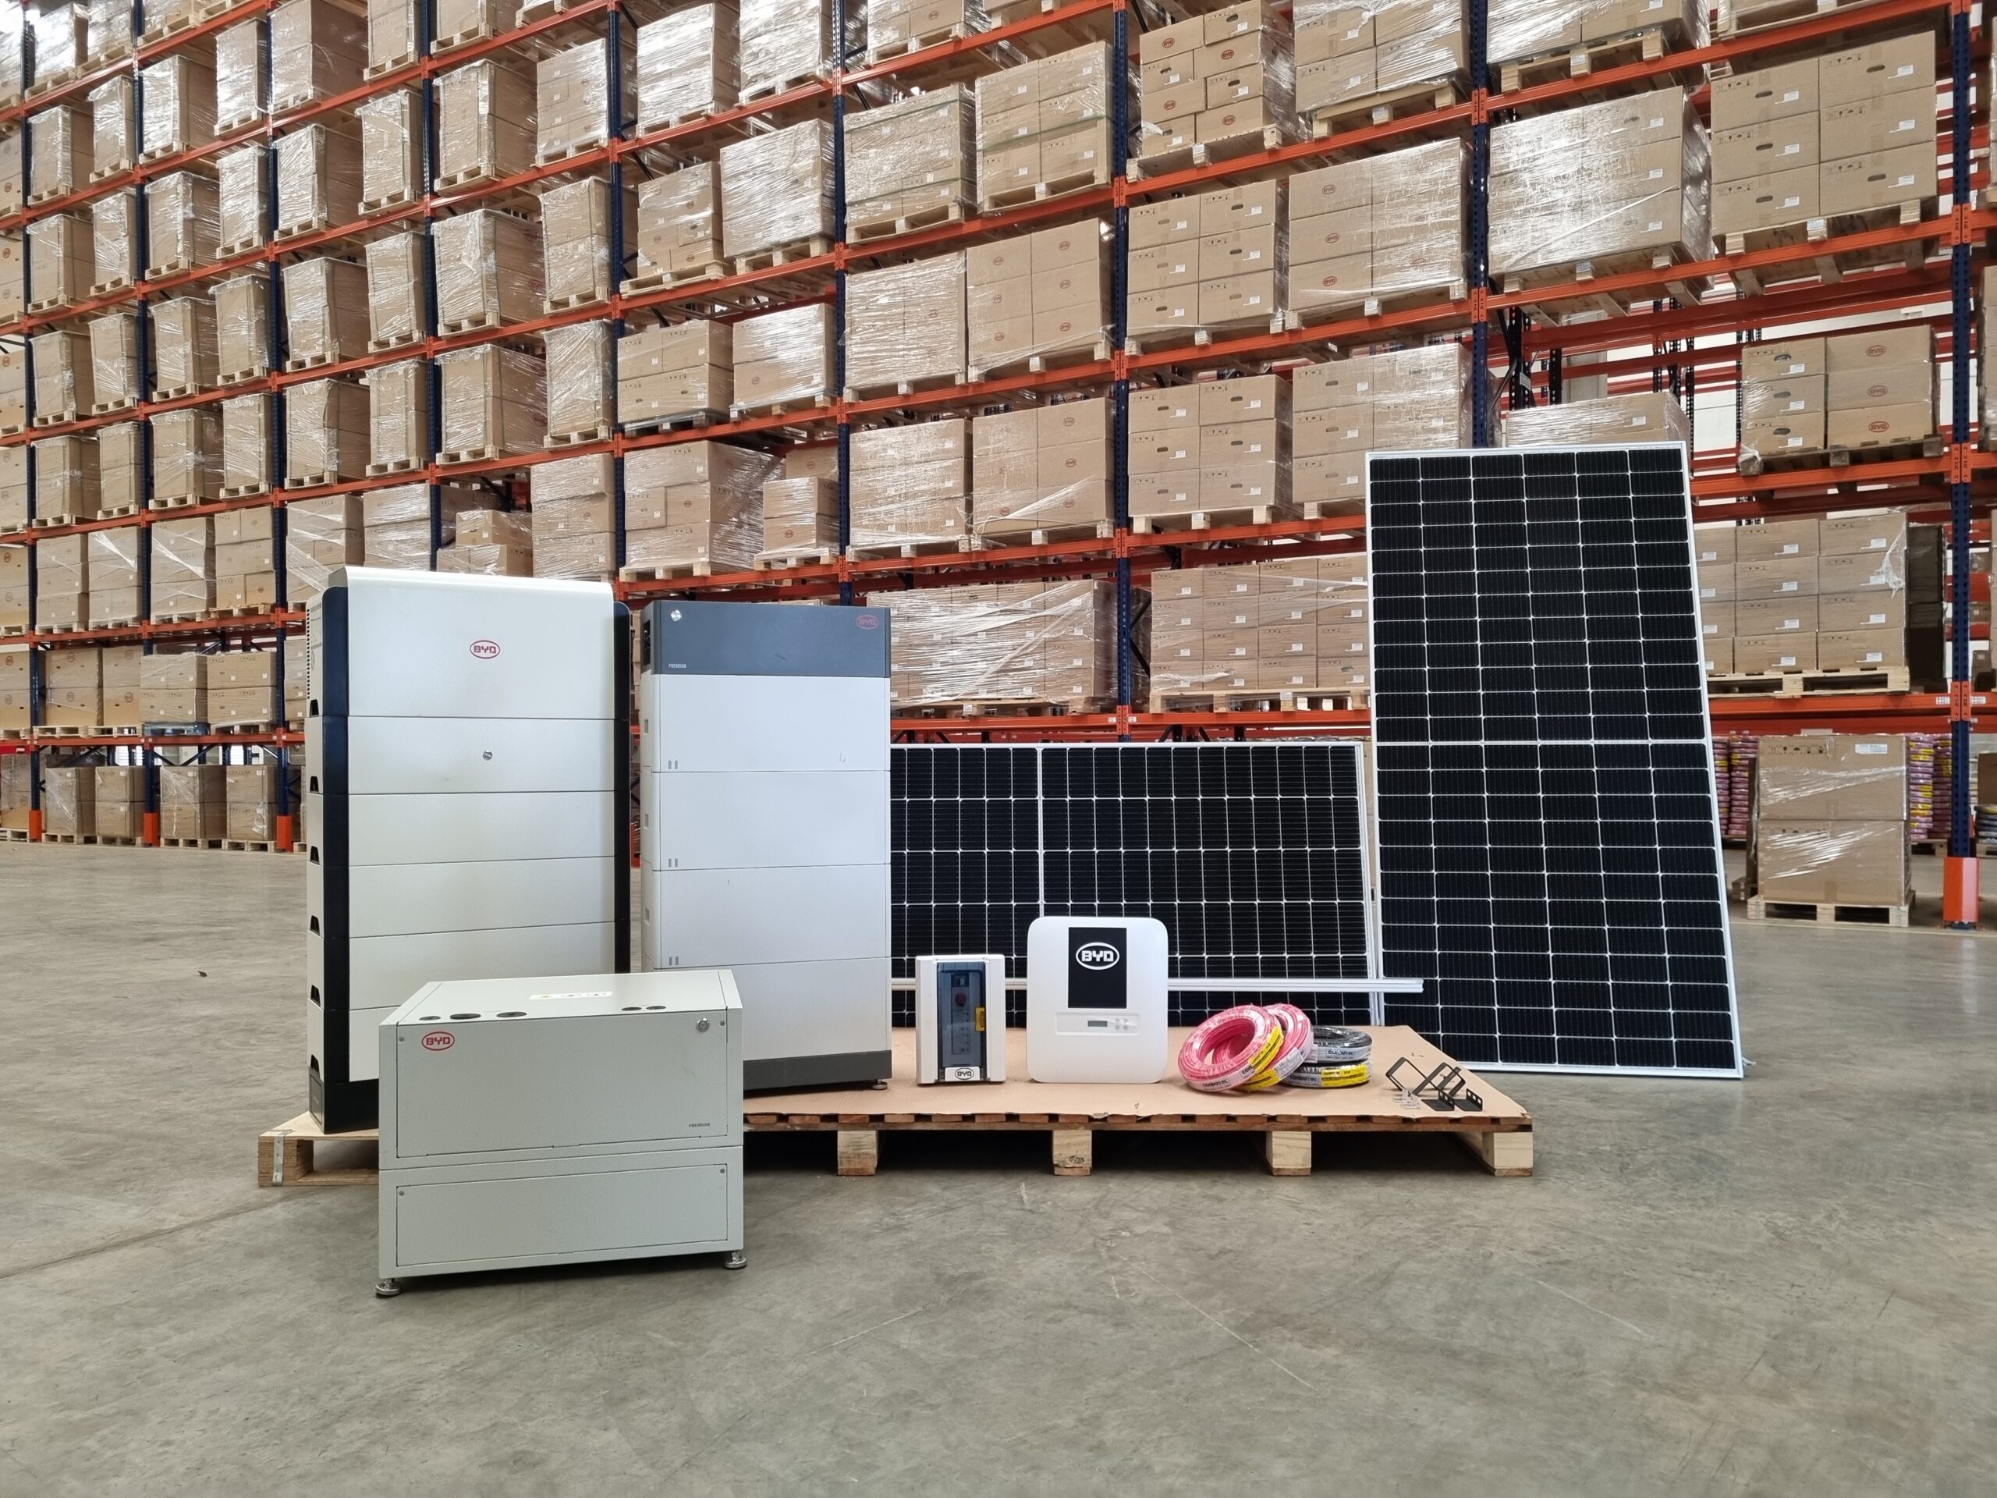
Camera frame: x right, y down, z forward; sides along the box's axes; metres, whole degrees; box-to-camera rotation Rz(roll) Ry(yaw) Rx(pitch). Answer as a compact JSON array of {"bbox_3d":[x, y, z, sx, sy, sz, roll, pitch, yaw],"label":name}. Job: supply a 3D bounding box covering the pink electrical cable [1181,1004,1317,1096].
[{"bbox_3d":[0.636,0.755,3.860,0.335,0.200,0.250,-1,0,6],"label":"pink electrical cable"}]

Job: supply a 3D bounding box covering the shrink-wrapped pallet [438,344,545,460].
[{"bbox_3d":[-4.824,-3.302,14.892,0.786,1.055,1.150,-1,0,31],"label":"shrink-wrapped pallet"}]

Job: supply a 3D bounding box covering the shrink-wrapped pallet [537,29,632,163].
[{"bbox_3d":[-3.654,-5.965,14.377,0.940,0.950,1.120,-1,0,32],"label":"shrink-wrapped pallet"}]

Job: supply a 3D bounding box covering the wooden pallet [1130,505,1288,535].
[{"bbox_3d":[1.582,-1.487,10.138,1.014,0.110,1.050,-1,0,31],"label":"wooden pallet"}]

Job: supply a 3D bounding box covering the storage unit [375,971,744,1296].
[{"bbox_3d":[-0.857,0.739,3.045,0.650,0.492,0.570,-1,0,-12],"label":"storage unit"}]

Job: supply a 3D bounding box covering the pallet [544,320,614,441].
[{"bbox_3d":[-3.556,-3.313,14.134,0.785,1.051,1.150,-1,0,31],"label":"pallet"}]

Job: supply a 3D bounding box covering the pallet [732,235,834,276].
[{"bbox_3d":[-1.501,-4.154,13.092,0.960,0.140,1.100,-1,0,32],"label":"pallet"}]

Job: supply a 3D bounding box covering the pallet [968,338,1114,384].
[{"bbox_3d":[0.560,-2.869,11.610,1.173,0.128,1.081,-1,0,32],"label":"pallet"}]

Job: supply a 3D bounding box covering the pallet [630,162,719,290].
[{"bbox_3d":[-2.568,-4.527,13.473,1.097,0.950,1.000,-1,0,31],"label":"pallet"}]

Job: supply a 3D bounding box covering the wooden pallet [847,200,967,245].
[{"bbox_3d":[-0.406,-3.823,11.337,1.026,0.137,1.080,-1,0,31],"label":"wooden pallet"}]

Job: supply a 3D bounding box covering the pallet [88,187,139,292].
[{"bbox_3d":[-9.368,-5.494,16.784,0.699,0.995,1.080,-1,0,31],"label":"pallet"}]

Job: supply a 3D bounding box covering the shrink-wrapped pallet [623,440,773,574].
[{"bbox_3d":[-2.680,-2.076,13.508,1.056,1.112,0.896,-1,0,32],"label":"shrink-wrapped pallet"}]

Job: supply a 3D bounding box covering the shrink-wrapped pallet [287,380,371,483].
[{"bbox_3d":[-6.556,-3.103,15.260,0.730,1.000,1.030,-1,0,31],"label":"shrink-wrapped pallet"}]

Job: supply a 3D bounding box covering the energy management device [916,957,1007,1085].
[{"bbox_3d":[-0.097,0.703,3.910,0.225,0.315,0.110,-1,0,-4],"label":"energy management device"}]

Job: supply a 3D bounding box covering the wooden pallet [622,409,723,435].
[{"bbox_3d":[-2.492,-2.687,12.880,0.920,0.125,1.030,-1,0,31],"label":"wooden pallet"}]

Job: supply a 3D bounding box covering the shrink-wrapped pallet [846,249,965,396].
[{"bbox_3d":[-0.467,-3.315,12.229,1.156,0.994,1.061,-1,0,32],"label":"shrink-wrapped pallet"}]

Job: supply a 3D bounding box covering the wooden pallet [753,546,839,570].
[{"bbox_3d":[-1.431,-1.567,12.838,0.805,0.124,1.061,-1,0,32],"label":"wooden pallet"}]

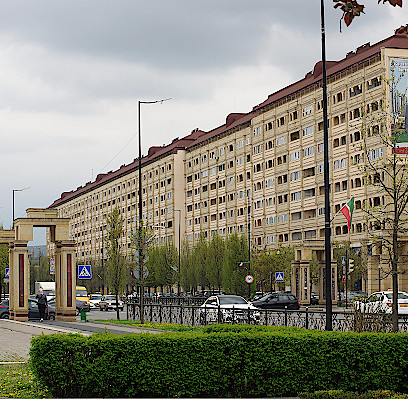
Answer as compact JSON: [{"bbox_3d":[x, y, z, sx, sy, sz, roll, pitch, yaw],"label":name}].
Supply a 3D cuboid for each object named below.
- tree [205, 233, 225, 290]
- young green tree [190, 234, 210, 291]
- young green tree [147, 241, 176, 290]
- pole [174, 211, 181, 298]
[{"bbox_3d":[1.261,8.047,150.000,2.500,8.200,2.500,-1,-4,0],"label":"tree"},{"bbox_3d":[-0.420,8.335,150.000,2.700,8.263,2.700,-1,-4,0],"label":"young green tree"},{"bbox_3d":[-5.717,9.685,168.000,3.800,8.340,3.800,0,-4,-15],"label":"young green tree"},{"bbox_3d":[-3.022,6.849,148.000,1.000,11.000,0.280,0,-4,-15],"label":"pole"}]

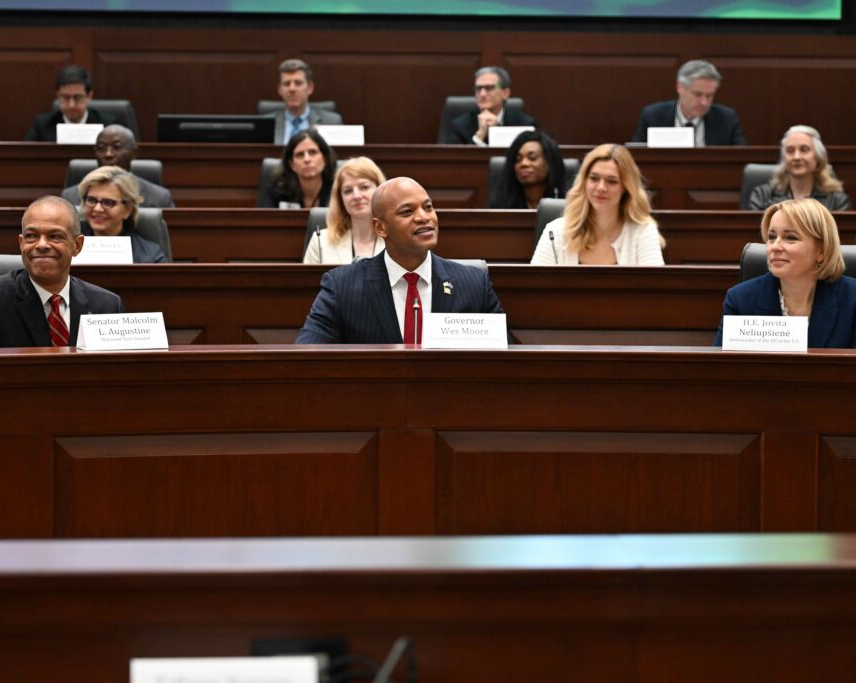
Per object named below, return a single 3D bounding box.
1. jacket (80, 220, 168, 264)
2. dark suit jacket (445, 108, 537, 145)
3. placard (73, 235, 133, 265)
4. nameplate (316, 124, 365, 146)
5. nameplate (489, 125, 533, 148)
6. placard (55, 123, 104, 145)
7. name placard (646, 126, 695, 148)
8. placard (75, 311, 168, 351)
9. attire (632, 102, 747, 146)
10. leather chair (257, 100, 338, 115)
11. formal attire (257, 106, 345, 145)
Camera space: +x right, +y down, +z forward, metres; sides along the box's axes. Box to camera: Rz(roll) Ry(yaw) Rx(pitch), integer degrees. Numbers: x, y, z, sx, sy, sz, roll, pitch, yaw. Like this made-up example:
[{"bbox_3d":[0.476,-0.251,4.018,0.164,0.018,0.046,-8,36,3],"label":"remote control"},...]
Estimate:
[{"bbox_3d":[-1.177,-0.142,7.242,0.460,0.600,0.340,-1,3,-18],"label":"jacket"},{"bbox_3d":[0.322,-0.881,10.216,0.500,0.640,0.400,1,4,13],"label":"dark suit jacket"},{"bbox_3d":[-1.114,-0.309,6.732,0.220,0.092,0.066,-1,3,-19],"label":"placard"},{"bbox_3d":[-0.415,-0.958,9.282,0.220,0.092,0.066,0,3,-8],"label":"nameplate"},{"bbox_3d":[0.398,-0.962,9.400,0.218,0.088,0.080,0,4,-8],"label":"nameplate"},{"bbox_3d":[-1.632,-0.973,9.353,0.220,0.092,0.066,0,3,-13],"label":"placard"},{"bbox_3d":[1.149,-0.962,9.400,0.218,0.088,0.080,0,4,3],"label":"name placard"},{"bbox_3d":[-0.801,-0.026,5.220,0.225,0.090,0.080,-2,5,-24],"label":"placard"},{"bbox_3d":[1.324,-0.905,10.114,0.580,0.640,0.420,0,4,2],"label":"attire"},{"bbox_3d":[-0.690,-0.732,10.451,0.620,1.080,0.650,0,4,-3],"label":"leather chair"},{"bbox_3d":[-0.660,-0.882,10.224,0.490,0.640,0.380,0,4,3],"label":"formal attire"}]

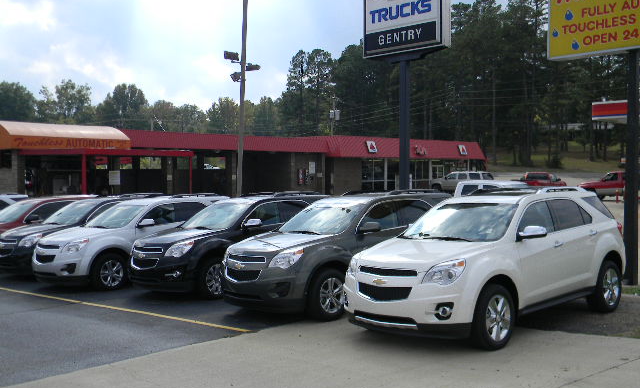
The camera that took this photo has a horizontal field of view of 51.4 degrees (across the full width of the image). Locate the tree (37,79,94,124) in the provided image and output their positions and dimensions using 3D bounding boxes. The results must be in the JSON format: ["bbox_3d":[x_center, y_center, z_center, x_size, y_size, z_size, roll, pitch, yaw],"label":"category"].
[{"bbox_3d":[-30.589,-6.862,80.000,6.800,14.040,6.800,0,1,0],"label":"tree"}]

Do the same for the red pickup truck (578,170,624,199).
[{"bbox_3d":[18.239,-0.460,40.000,5.300,1.800,1.950,0,1,14],"label":"red pickup truck"}]

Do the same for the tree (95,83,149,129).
[{"bbox_3d":[-23.738,-6.621,80.000,6.200,13.560,6.200,0,1,0],"label":"tree"}]

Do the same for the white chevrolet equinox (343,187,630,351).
[{"bbox_3d":[2.360,0.805,8.847,4.770,1.730,1.870,-2,1,-43],"label":"white chevrolet equinox"}]

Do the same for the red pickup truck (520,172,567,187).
[{"bbox_3d":[13.788,-0.480,42.000,1.950,1.800,5.300,0,1,42],"label":"red pickup truck"}]

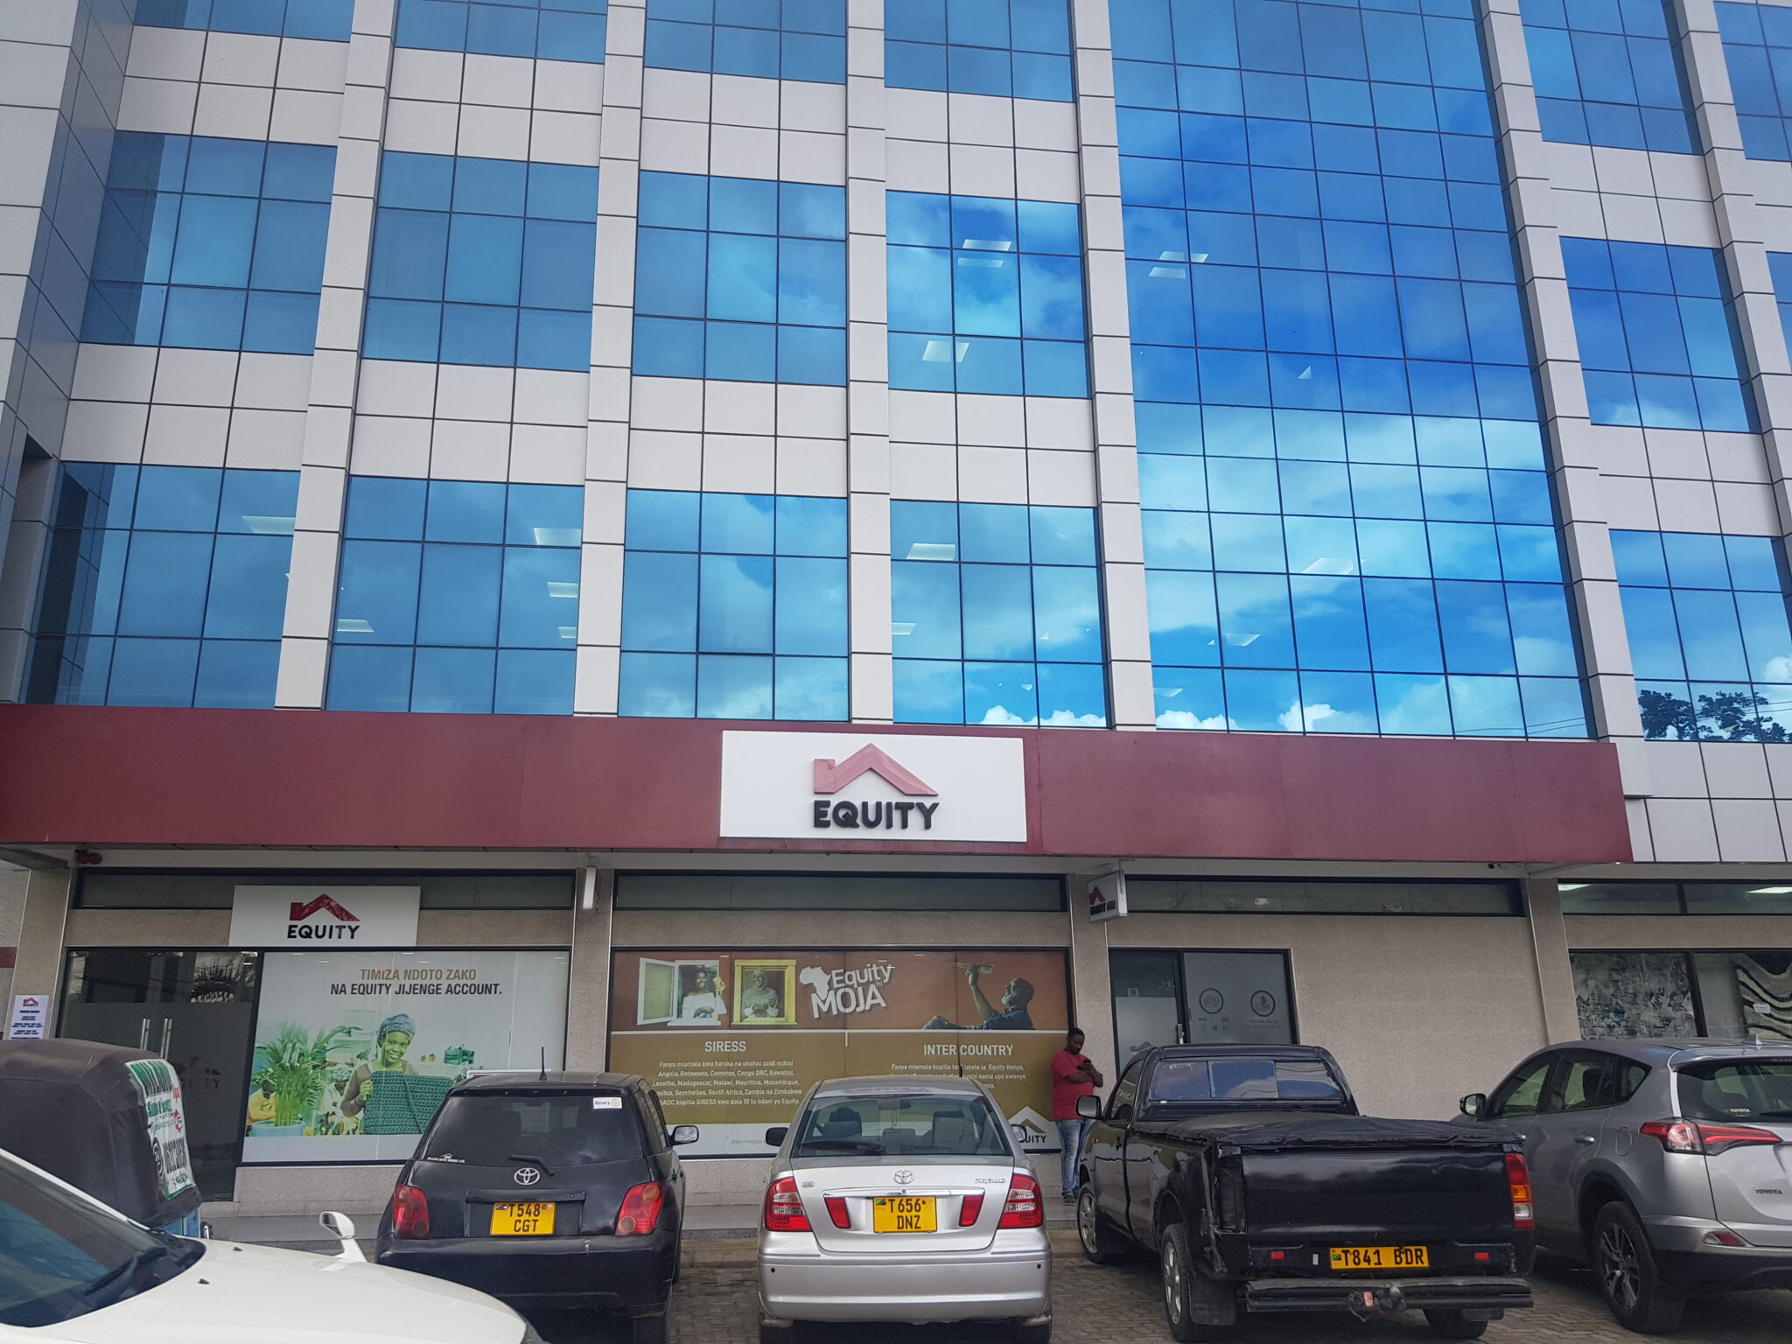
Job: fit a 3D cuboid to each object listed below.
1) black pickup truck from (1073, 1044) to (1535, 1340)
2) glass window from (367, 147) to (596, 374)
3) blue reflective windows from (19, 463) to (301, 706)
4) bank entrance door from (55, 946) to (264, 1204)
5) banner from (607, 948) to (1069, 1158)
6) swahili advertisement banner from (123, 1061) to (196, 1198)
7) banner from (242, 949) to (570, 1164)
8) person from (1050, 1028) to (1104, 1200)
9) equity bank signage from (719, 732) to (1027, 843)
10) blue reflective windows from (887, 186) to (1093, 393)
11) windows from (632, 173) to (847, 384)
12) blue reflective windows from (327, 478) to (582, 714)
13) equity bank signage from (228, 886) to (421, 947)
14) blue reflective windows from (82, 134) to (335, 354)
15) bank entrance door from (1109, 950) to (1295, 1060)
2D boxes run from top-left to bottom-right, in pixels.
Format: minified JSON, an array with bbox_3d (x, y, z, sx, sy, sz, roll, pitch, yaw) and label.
[{"bbox_3d":[2.484,3.458,9.438,1.770,1.670,5.020,0,-16,-2],"label":"black pickup truck"},{"bbox_3d":[-4.126,-4.124,13.572,2.176,2.350,0.100,1,-16,-8],"label":"glass window"},{"bbox_3d":[-6.619,-0.770,12.258,2.133,2.300,0.100,1,-16,-8],"label":"blue reflective windows"},{"bbox_3d":[-6.940,3.744,12.542,1.742,2.258,0.100,1,-16,-8],"label":"bank entrance door"},{"bbox_3d":[-0.482,3.774,13.482,4.646,1.967,0.100,1,-16,-8],"label":"banner"},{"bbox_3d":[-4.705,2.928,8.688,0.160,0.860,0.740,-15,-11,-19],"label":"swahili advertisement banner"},{"bbox_3d":[-4.890,3.894,13.599,3.063,2.094,0.100,1,-16,-8],"label":"banner"},{"bbox_3d":[1.853,4.531,13.817,0.480,1.700,0.380,11,-19,-36],"label":"person"},{"bbox_3d":[-0.189,1.049,12.196,2.762,0.963,0.120,1,-16,-8],"label":"equity bank signage"},{"bbox_3d":[0.969,-4.083,14.524,2.211,2.394,0.150,1,-16,-8],"label":"blue reflective windows"},{"bbox_3d":[-1.668,-4.247,14.643,2.266,2.477,0.140,1,-16,-8],"label":"windows"},{"bbox_3d":[-4.143,-0.723,12.803,2.216,2.359,0.150,1,-16,-8],"label":"blue reflective windows"},{"bbox_3d":[-5.499,2.363,13.028,1.723,0.572,0.100,1,-16,-8],"label":"equity bank signage"},{"bbox_3d":[-6.771,-4.284,13.407,2.179,2.394,0.150,1,-16,-8],"label":"blue reflective windows"},{"bbox_3d":[3.398,4.259,14.663,2.113,2.437,0.120,1,-16,-8],"label":"bank entrance door"}]

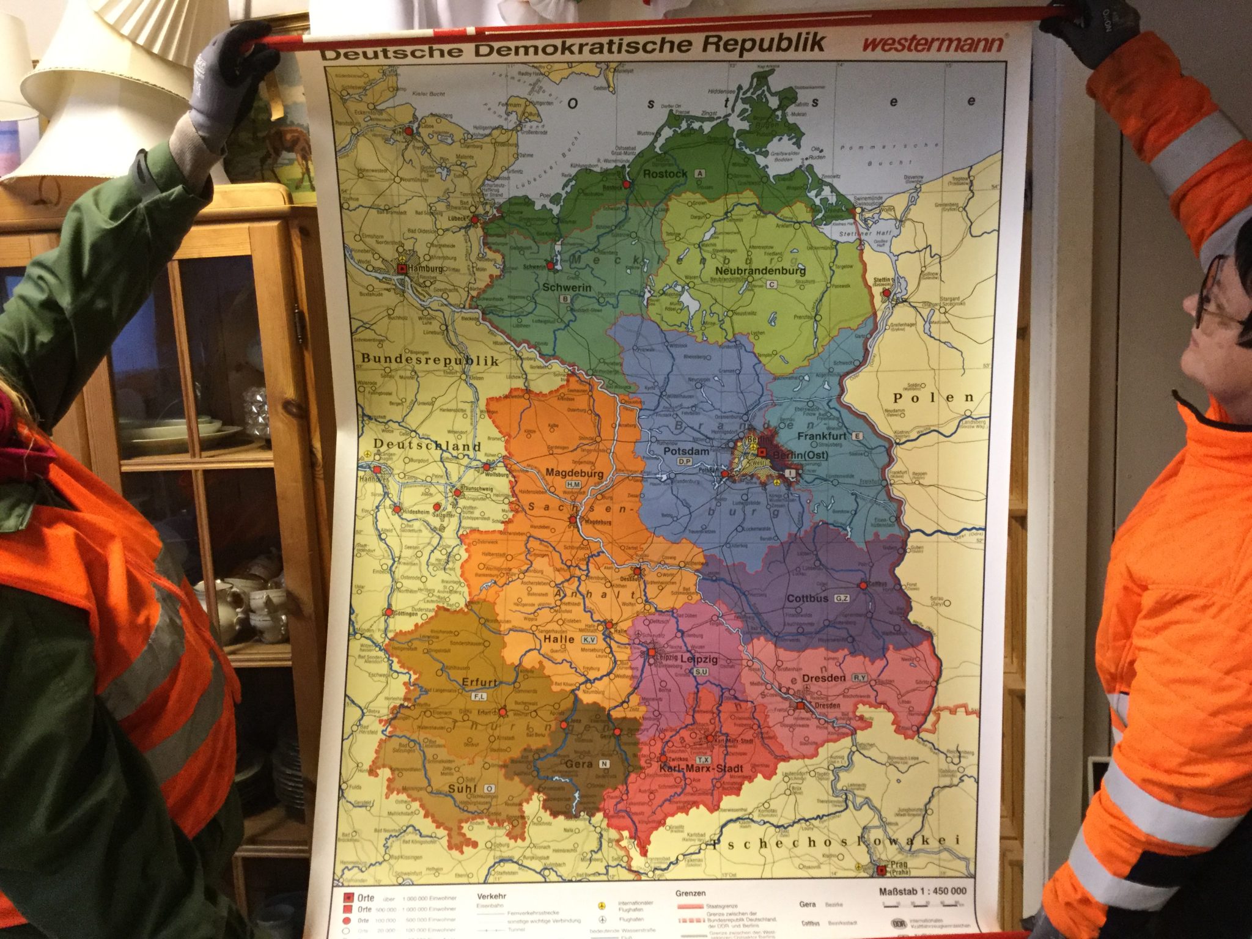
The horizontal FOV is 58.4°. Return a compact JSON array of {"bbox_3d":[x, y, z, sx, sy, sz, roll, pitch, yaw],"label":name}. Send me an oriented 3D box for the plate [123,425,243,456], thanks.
[{"bbox_3d":[-0.887,-0.065,2.162,0.300,0.030,0.300,-3,9,0],"label":"plate"}]

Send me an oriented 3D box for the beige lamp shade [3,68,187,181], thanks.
[{"bbox_3d":[-0.920,-0.634,2.026,0.410,0.250,0.410,-3,9,0],"label":"beige lamp shade"}]

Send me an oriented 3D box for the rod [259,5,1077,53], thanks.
[{"bbox_3d":[0.053,-0.578,1.470,1.084,0.021,0.020,-3,9,-1],"label":"rod"}]

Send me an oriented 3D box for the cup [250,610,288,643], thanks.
[{"bbox_3d":[-0.668,0.294,2.133,0.090,0.054,0.112,-9,11,-32],"label":"cup"}]

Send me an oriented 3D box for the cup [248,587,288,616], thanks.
[{"bbox_3d":[-0.675,0.253,2.124,0.090,0.054,0.112,-4,10,-6],"label":"cup"}]

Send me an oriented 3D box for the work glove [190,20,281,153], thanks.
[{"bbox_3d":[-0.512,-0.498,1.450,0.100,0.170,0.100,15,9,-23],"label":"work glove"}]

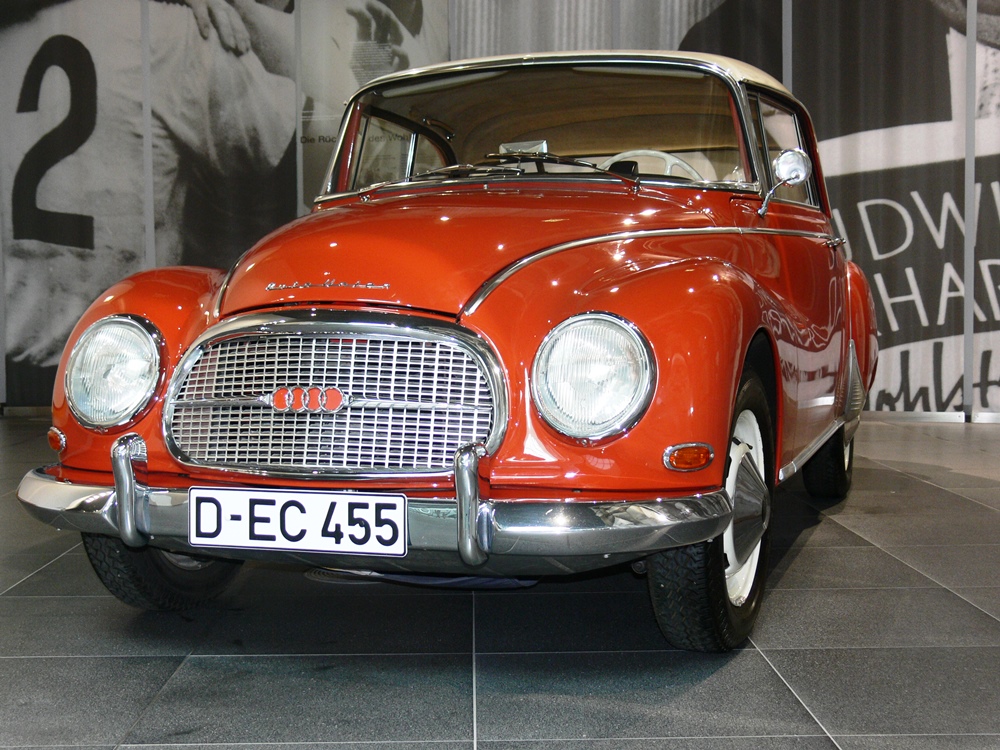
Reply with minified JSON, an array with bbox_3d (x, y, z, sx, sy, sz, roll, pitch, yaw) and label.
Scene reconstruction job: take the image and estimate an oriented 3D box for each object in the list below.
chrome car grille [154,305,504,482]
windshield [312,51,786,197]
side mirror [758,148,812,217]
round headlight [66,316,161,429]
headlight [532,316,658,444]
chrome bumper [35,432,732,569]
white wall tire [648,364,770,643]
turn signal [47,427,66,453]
[{"bbox_3d":[-0.333,0.038,2.663,0.735,0.325,0.165,1,3,18],"label":"chrome car grille"},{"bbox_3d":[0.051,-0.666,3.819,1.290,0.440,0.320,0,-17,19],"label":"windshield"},{"bbox_3d":[0.735,-0.494,3.635,0.130,0.180,0.130,1,3,18],"label":"side mirror"},{"bbox_3d":[-0.783,-0.010,2.911,0.233,0.235,0.110,1,3,18],"label":"round headlight"},{"bbox_3d":[0.178,0.000,2.601,0.233,0.235,0.110,1,3,18],"label":"headlight"},{"bbox_3d":[-0.330,0.223,2.678,1.550,0.255,0.360,1,3,18],"label":"chrome bumper"},{"bbox_3d":[0.459,0.274,3.015,0.160,0.620,0.620,1,3,18],"label":"white wall tire"},{"bbox_3d":[-0.932,0.138,3.000,0.050,0.060,0.105,-3,4,-42],"label":"turn signal"}]

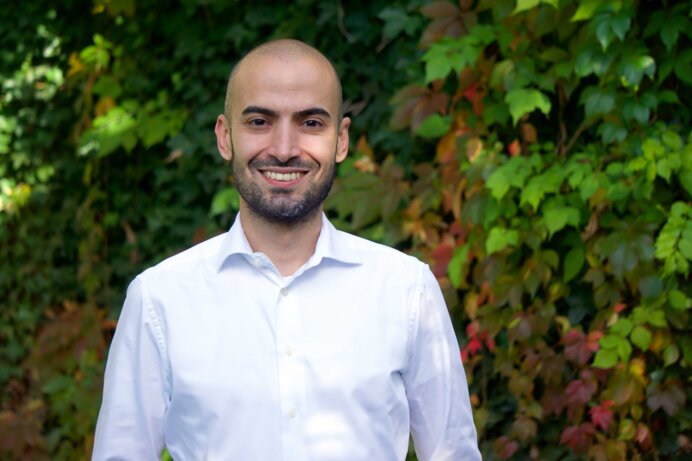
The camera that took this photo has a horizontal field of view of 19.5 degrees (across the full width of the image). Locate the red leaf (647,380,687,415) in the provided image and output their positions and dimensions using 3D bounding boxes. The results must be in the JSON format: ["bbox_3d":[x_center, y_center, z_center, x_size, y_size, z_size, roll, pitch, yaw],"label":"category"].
[{"bbox_3d":[0.556,0.290,3.500,0.067,0.066,0.035,0,0,10],"label":"red leaf"}]

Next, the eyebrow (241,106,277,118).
[{"bbox_3d":[-0.110,-0.150,2.560,0.048,0.015,0.018,1,0,12],"label":"eyebrow"}]

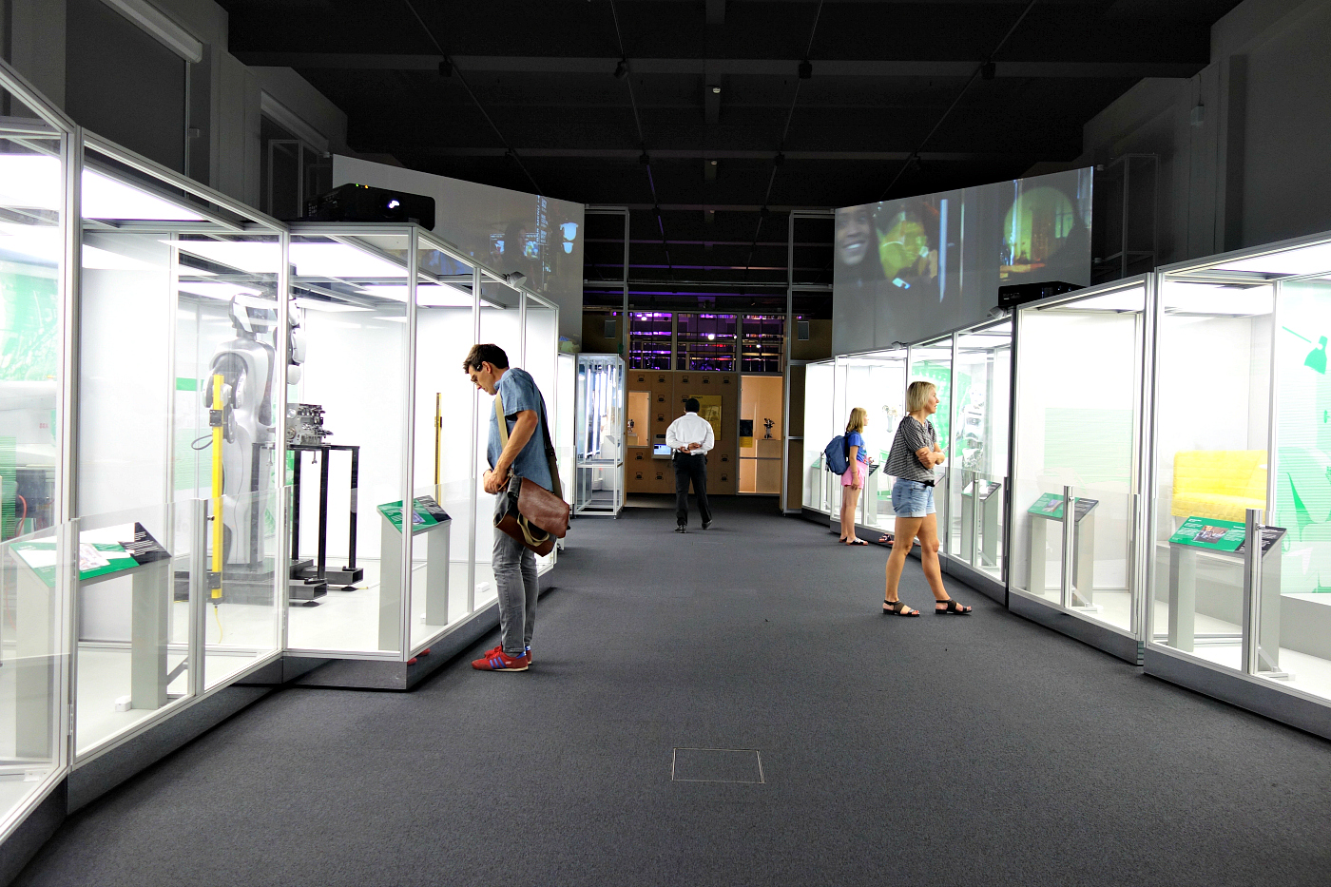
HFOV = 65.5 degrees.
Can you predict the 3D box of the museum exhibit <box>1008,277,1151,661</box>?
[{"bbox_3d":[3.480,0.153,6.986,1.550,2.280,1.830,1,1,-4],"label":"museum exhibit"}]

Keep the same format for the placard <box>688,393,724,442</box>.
[{"bbox_3d":[0.799,-0.503,20.500,0.645,0.890,0.030,1,1,2],"label":"placard"}]

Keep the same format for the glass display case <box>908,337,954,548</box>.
[{"bbox_3d":[3.308,0.102,10.729,1.250,2.280,1.540,1,1,-4],"label":"glass display case"}]

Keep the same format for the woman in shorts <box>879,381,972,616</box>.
[{"bbox_3d":[1.905,0.404,7.554,0.600,1.690,0.500,2,1,12],"label":"woman in shorts"}]

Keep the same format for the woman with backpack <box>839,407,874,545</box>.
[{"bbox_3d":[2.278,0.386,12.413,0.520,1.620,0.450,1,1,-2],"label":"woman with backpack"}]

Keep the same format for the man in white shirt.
[{"bbox_3d":[0.341,0.266,13.555,0.630,1.740,0.450,1,1,2],"label":"man in white shirt"}]

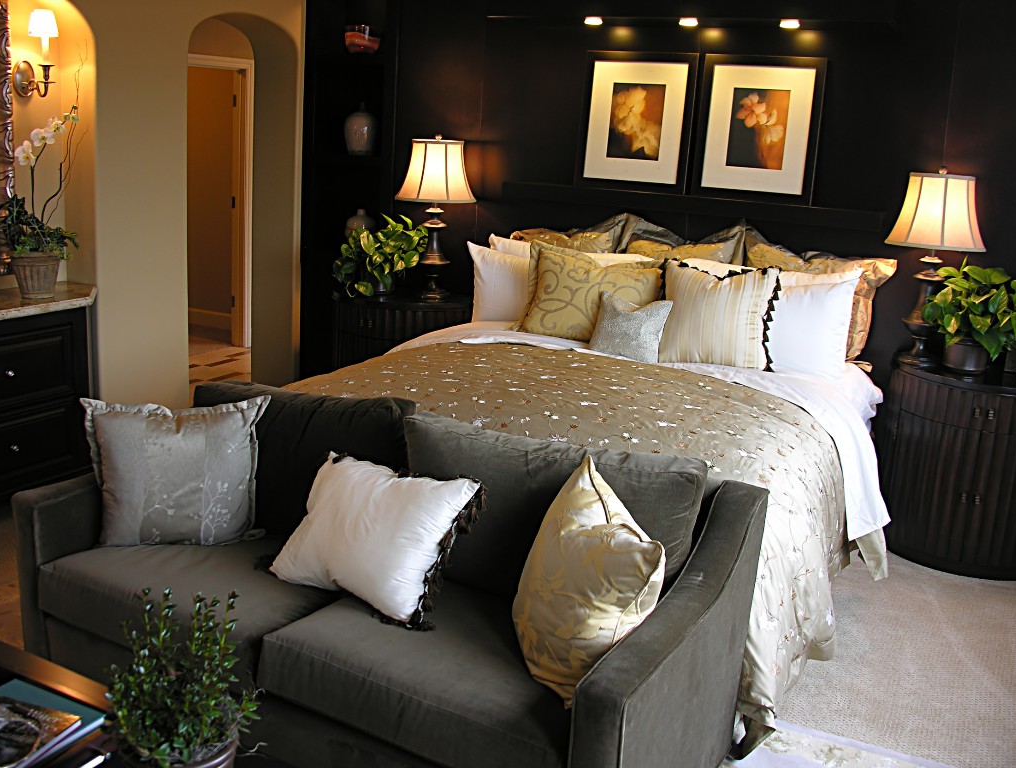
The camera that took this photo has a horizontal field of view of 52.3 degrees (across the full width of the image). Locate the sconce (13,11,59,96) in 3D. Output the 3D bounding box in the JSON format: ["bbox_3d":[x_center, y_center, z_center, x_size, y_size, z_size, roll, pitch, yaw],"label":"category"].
[{"bbox_3d":[-1.981,-1.396,4.364,0.210,0.390,0.130,10,15,28],"label":"sconce"}]

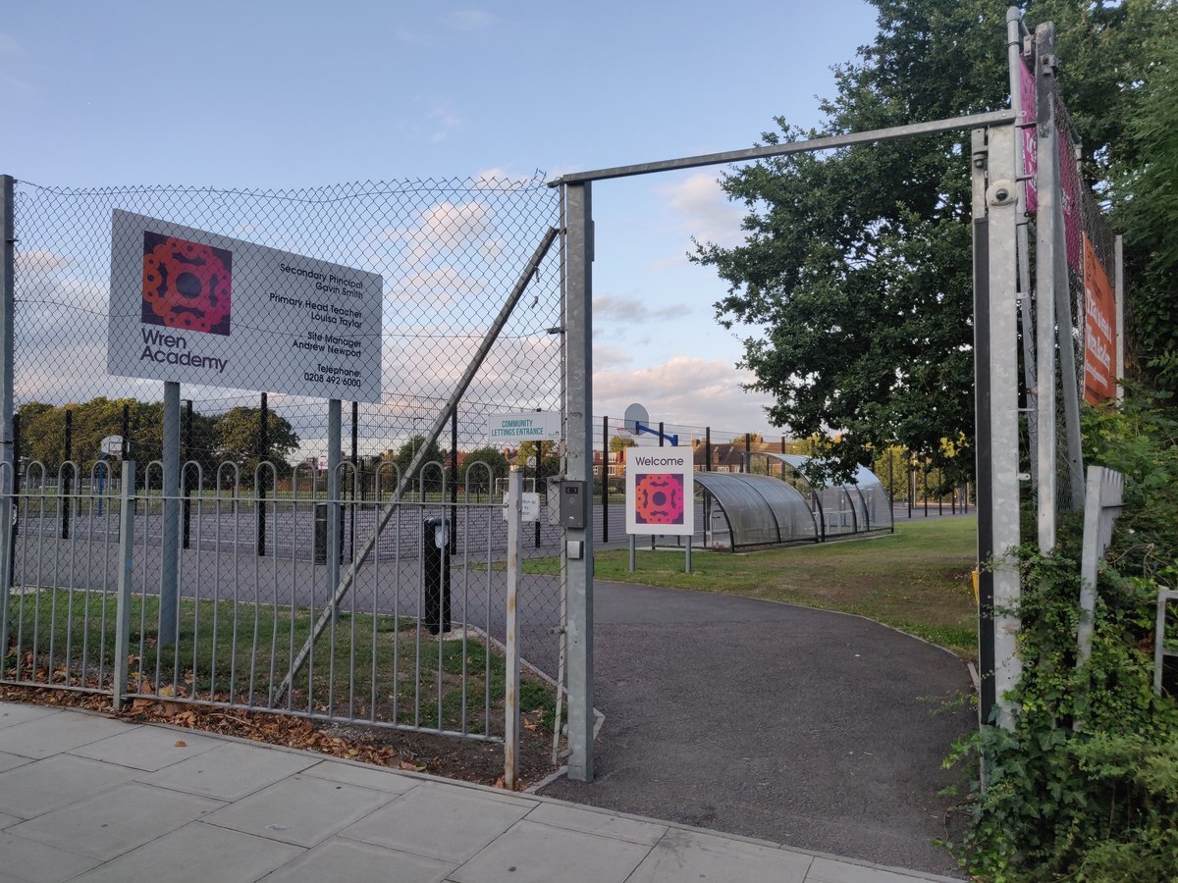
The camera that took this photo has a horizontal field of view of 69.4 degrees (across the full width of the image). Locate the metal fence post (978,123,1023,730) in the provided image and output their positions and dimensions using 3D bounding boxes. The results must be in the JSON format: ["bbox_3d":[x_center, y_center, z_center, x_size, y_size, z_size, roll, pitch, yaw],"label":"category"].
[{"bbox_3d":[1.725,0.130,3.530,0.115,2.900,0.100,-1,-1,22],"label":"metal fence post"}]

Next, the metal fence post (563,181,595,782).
[{"bbox_3d":[-0.046,0.185,4.230,0.100,2.940,0.100,-1,-1,22],"label":"metal fence post"}]

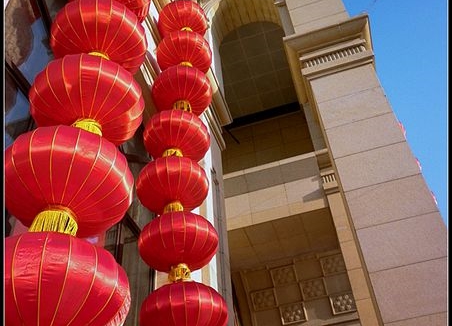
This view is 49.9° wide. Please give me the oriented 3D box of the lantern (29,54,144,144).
[{"bbox_3d":[-0.770,-0.319,2.723,0.620,0.409,0.620,-3,-43,-3],"label":"lantern"}]

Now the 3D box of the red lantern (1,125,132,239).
[{"bbox_3d":[-0.958,0.129,2.931,0.800,0.568,0.800,-3,-43,-3],"label":"red lantern"}]

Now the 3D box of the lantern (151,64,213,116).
[{"bbox_3d":[-0.450,-0.707,5.044,0.620,0.409,0.620,-3,-43,-3],"label":"lantern"}]

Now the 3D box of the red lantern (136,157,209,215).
[{"bbox_3d":[-0.460,0.214,4.240,0.620,0.409,0.620,-3,-43,-3],"label":"red lantern"}]

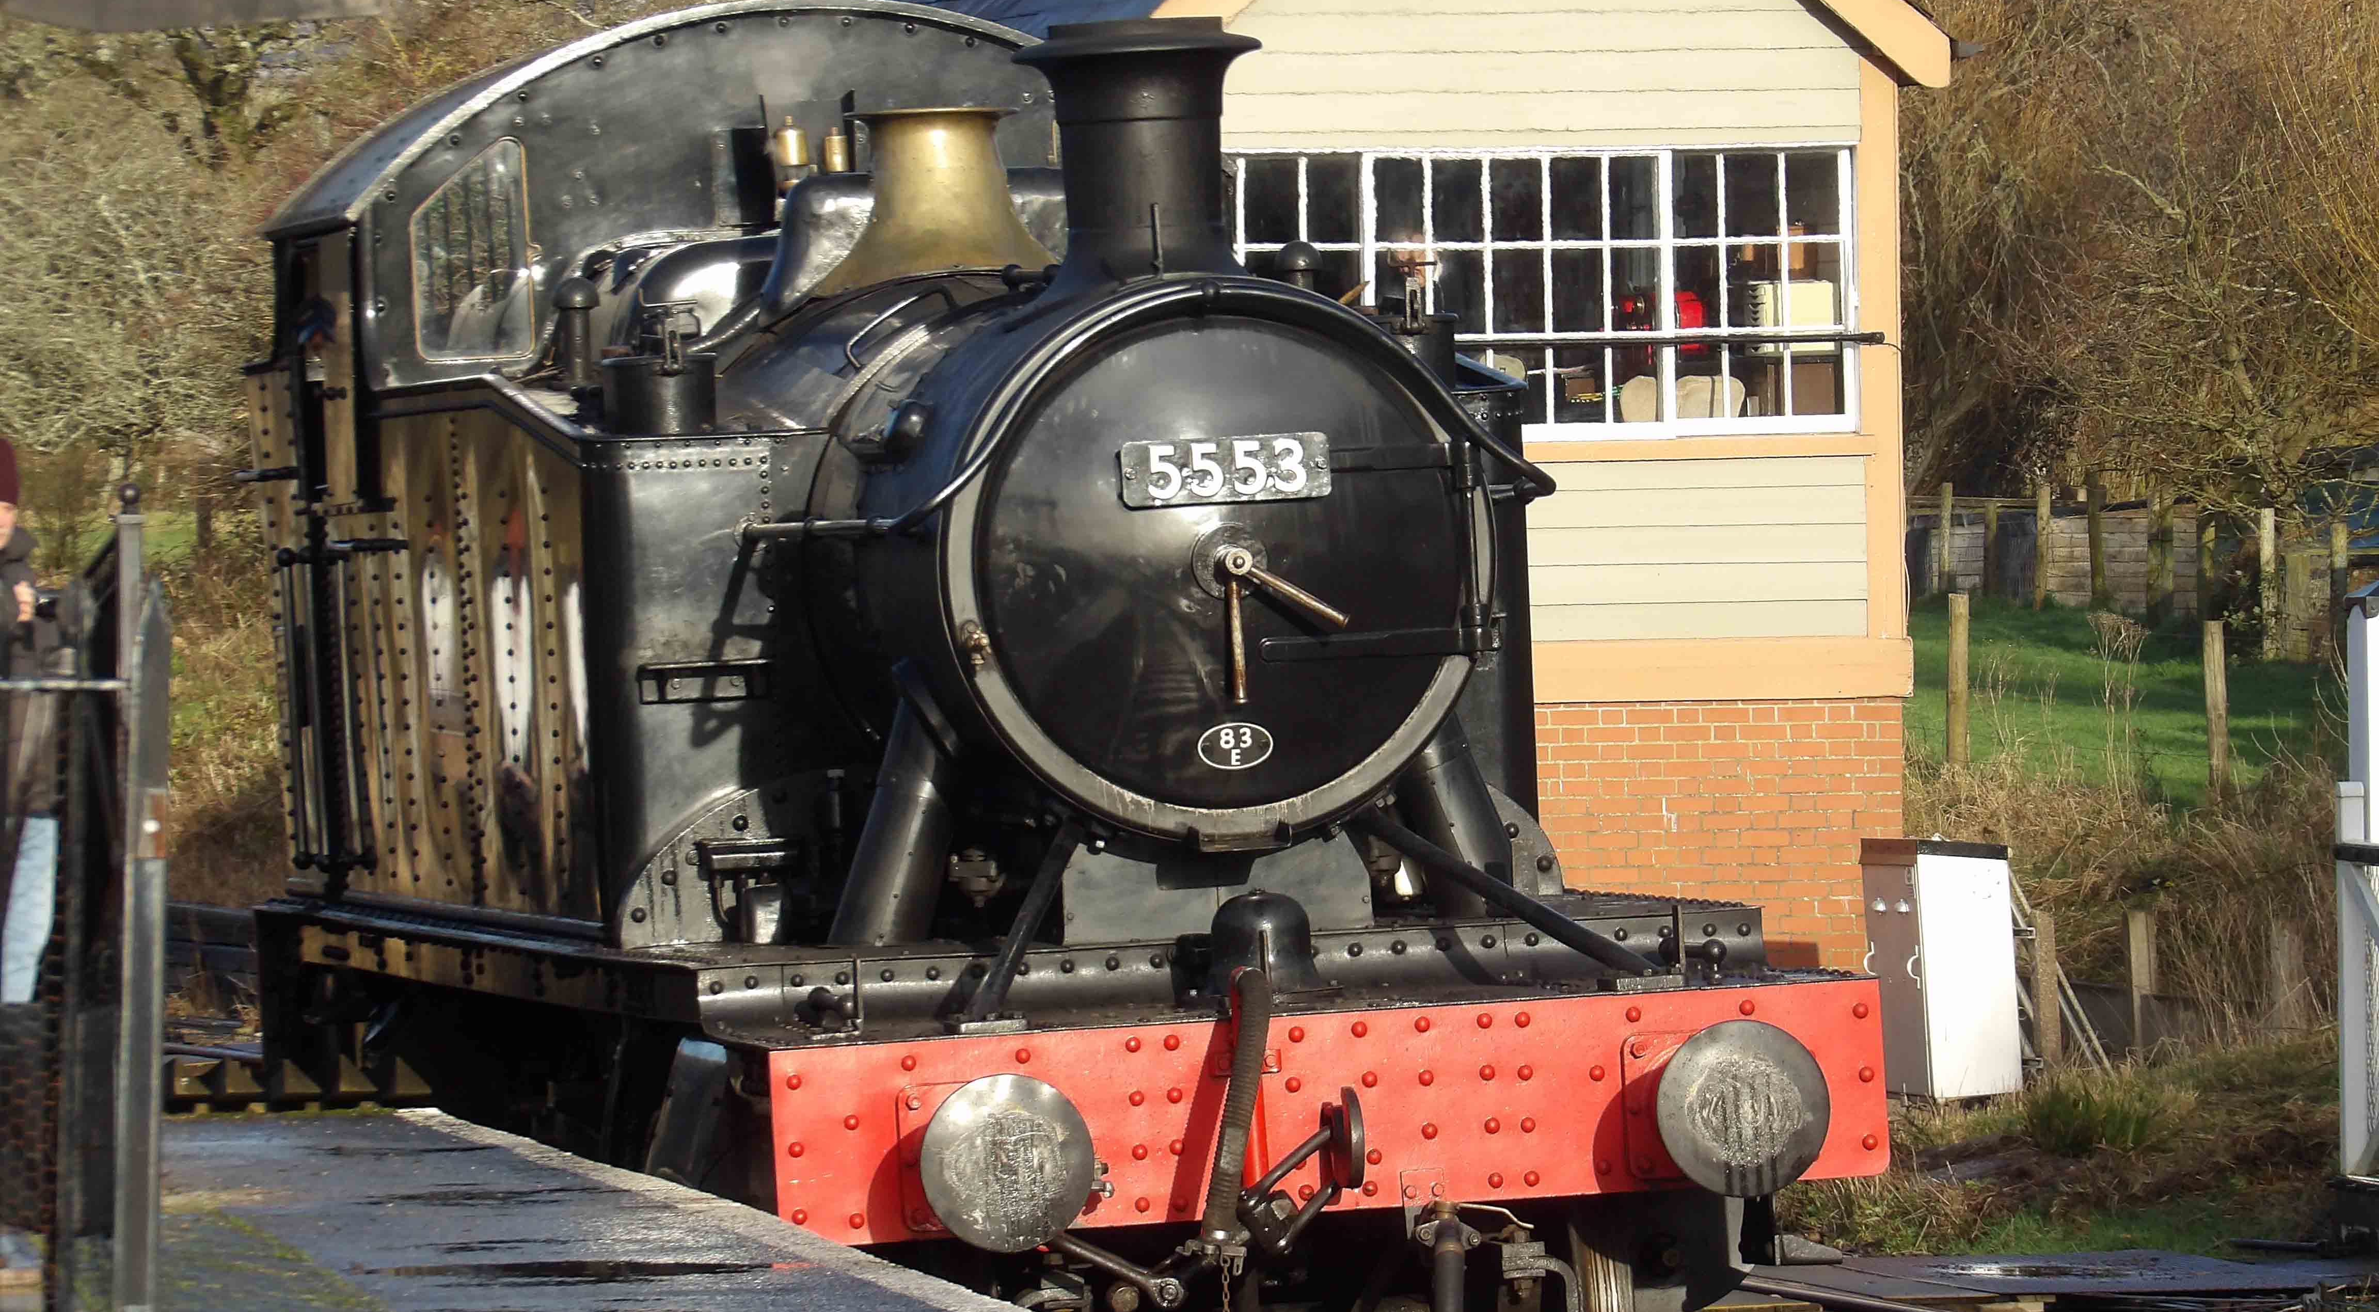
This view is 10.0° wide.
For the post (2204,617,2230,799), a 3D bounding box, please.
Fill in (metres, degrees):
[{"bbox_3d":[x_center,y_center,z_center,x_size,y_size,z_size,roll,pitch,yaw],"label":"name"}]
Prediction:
[{"bbox_3d":[5.515,0.294,73.000,0.106,0.998,0.106,-2,0,0],"label":"post"}]

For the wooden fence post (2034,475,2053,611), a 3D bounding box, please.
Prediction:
[{"bbox_3d":[7.455,-0.983,119.000,0.107,1.172,0.107,3,0,0],"label":"wooden fence post"}]

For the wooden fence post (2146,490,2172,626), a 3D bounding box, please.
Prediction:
[{"bbox_3d":[8.476,-0.861,119.000,0.211,1.187,0.211,0,0,0],"label":"wooden fence post"}]

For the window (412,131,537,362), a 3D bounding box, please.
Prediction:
[{"bbox_3d":[-2.056,-1.162,38.983,0.340,0.630,0.040,-4,1,-11],"label":"window"}]

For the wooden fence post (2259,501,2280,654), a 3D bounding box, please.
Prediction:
[{"bbox_3d":[7.773,-0.522,98.000,0.100,1.084,0.100,-1,1,-6],"label":"wooden fence post"}]

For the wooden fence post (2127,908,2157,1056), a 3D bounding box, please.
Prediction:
[{"bbox_3d":[4.200,1.455,60.000,0.118,0.672,0.118,-2,1,-12],"label":"wooden fence post"}]

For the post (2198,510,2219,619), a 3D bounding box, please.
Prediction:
[{"bbox_3d":[8.911,-0.780,119.000,0.138,1.024,0.138,0,0,0],"label":"post"}]

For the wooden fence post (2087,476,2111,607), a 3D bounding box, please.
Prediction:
[{"bbox_3d":[7.077,-0.901,106.000,0.100,1.064,0.100,-3,1,-6],"label":"wooden fence post"}]

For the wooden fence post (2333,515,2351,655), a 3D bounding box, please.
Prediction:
[{"bbox_3d":[8.042,-0.438,95.000,0.100,0.993,0.100,-1,1,-6],"label":"wooden fence post"}]

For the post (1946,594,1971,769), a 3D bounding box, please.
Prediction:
[{"bbox_3d":[4.127,0.150,73.000,0.107,0.987,0.107,0,0,0],"label":"post"}]

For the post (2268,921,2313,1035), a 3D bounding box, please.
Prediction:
[{"bbox_3d":[4.690,1.390,58.000,0.140,0.523,0.140,-1,1,-12],"label":"post"}]

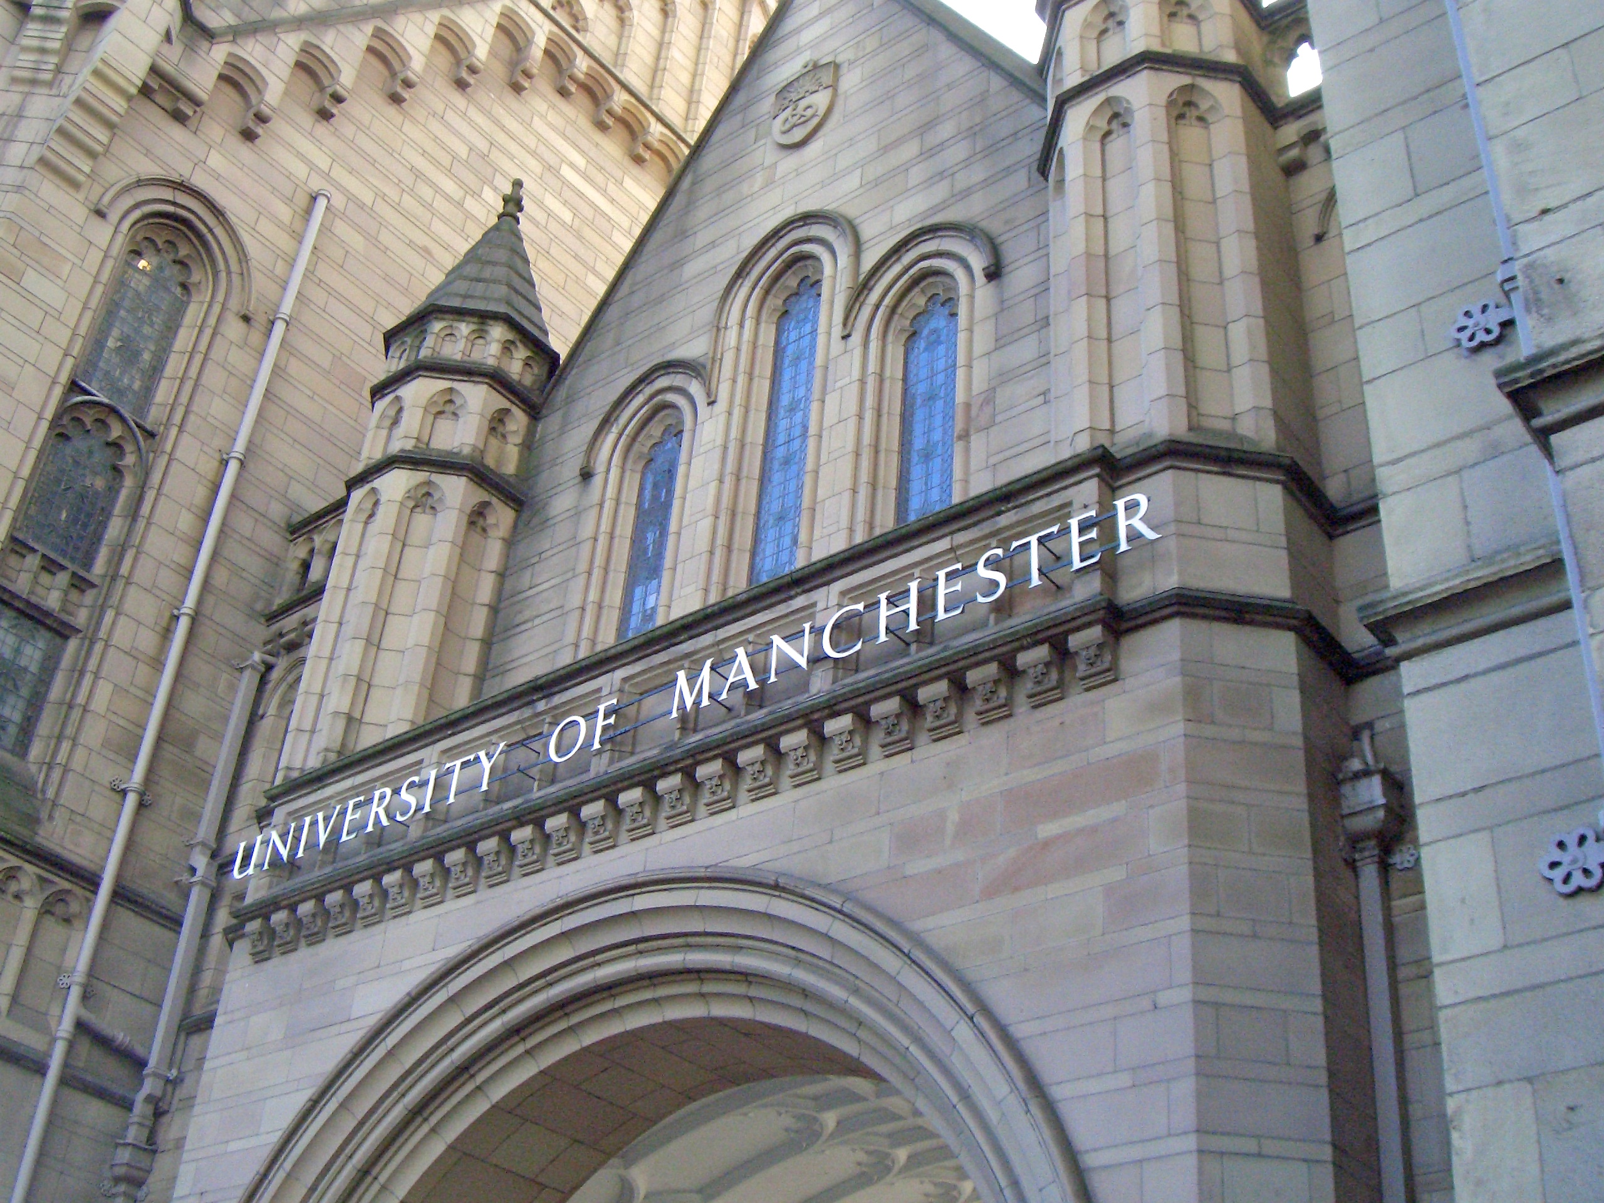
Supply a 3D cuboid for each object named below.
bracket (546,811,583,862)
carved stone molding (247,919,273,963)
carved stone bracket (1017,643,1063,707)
[{"bbox_3d":[-1.489,1.476,11.279,0.203,0.251,0.151,-22,-42,35],"label":"bracket"},{"bbox_3d":[-4.037,2.525,13.394,0.200,0.273,0.165,-22,-43,33],"label":"carved stone molding"},{"bbox_3d":[1.272,0.394,9.659,0.200,0.273,0.165,-22,-43,33],"label":"carved stone bracket"}]

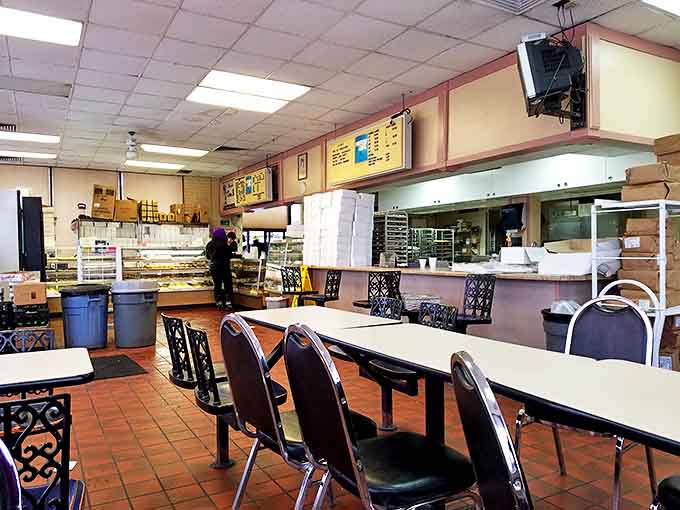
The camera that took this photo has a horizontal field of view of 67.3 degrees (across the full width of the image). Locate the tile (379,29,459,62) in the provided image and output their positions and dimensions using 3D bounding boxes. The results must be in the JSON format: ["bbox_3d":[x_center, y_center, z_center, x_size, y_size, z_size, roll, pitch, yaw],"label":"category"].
[{"bbox_3d":[0.733,-1.984,4.851,0.605,0.020,0.605,-1,0,-30],"label":"tile"}]

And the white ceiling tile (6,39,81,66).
[{"bbox_3d":[-2.811,-1.927,4.866,0.610,0.020,0.610,-1,0,-31],"label":"white ceiling tile"}]

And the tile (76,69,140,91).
[{"bbox_3d":[-2.599,-1.953,5.708,0.605,0.020,0.605,-1,1,-30],"label":"tile"}]

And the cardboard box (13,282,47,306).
[{"bbox_3d":[-4.674,0.599,7.694,0.410,0.290,0.340,-1,1,-30],"label":"cardboard box"}]

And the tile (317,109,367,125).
[{"bbox_3d":[0.031,-1.994,7.262,0.610,0.022,0.610,-1,1,-30],"label":"tile"}]

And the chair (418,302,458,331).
[{"bbox_3d":[0.428,0.709,3.055,0.430,0.790,0.410,-1,1,-30],"label":"chair"}]

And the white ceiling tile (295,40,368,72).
[{"bbox_3d":[-0.101,-1.978,5.068,0.605,0.020,0.605,-1,0,-30],"label":"white ceiling tile"}]

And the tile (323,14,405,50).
[{"bbox_3d":[0.210,-1.967,4.549,0.610,0.020,0.610,-1,0,-31],"label":"tile"}]

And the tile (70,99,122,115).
[{"bbox_3d":[-3.214,-1.958,6.761,0.605,0.020,0.605,-1,1,-30],"label":"tile"}]

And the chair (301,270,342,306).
[{"bbox_3d":[-0.233,0.649,7.157,0.430,0.850,0.420,-1,0,-31],"label":"chair"}]

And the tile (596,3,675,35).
[{"bbox_3d":[2.490,-1.994,4.308,0.610,0.022,0.384,-1,1,-30],"label":"tile"}]

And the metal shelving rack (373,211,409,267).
[{"bbox_3d":[0.828,0.160,8.773,0.480,1.760,0.580,-1,1,-30],"label":"metal shelving rack"}]

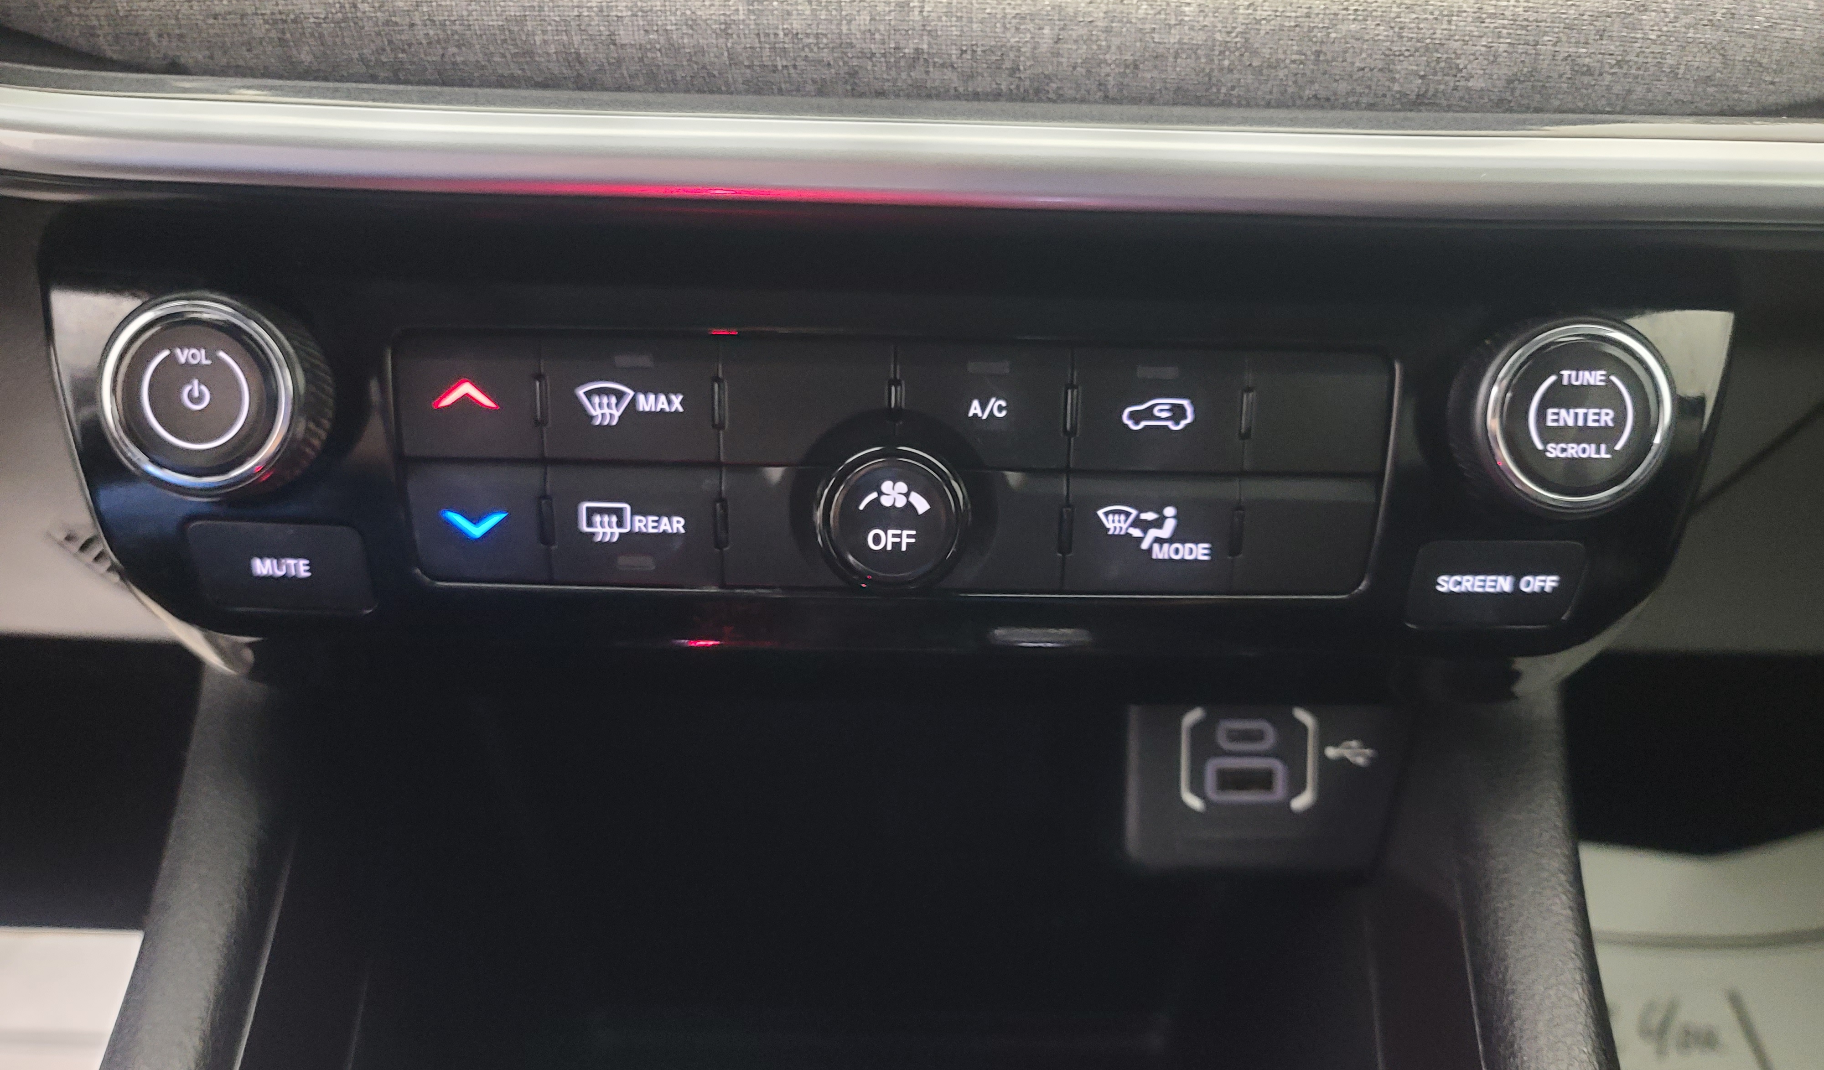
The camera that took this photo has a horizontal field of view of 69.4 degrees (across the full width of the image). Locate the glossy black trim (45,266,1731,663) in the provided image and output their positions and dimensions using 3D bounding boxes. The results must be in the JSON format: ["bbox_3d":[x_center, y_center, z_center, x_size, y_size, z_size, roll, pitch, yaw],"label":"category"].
[{"bbox_3d":[-0.004,-0.013,0.236,0.280,0.065,0.045,1,17,0],"label":"glossy black trim"}]

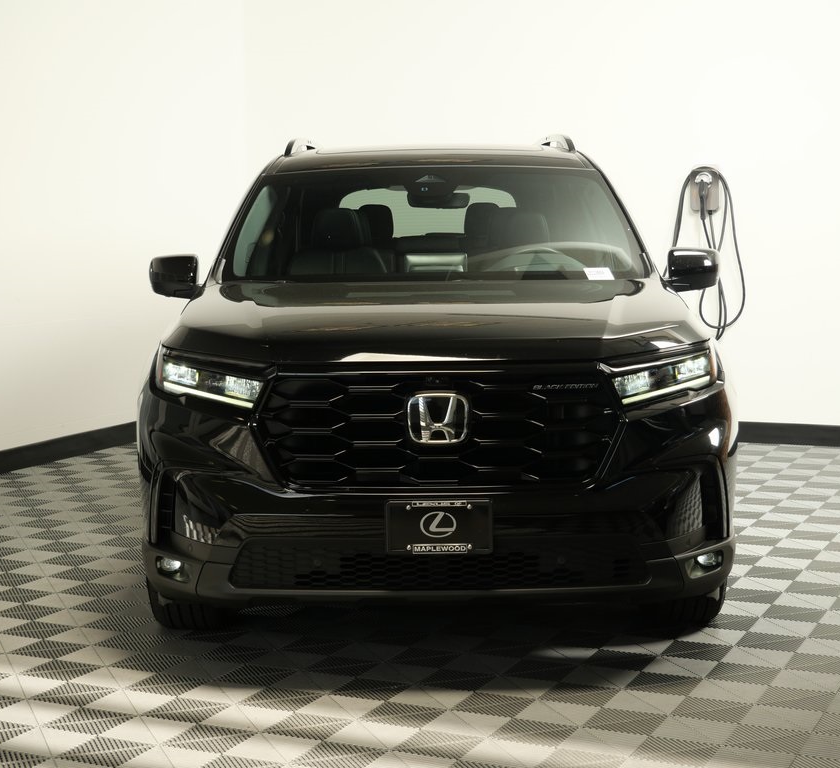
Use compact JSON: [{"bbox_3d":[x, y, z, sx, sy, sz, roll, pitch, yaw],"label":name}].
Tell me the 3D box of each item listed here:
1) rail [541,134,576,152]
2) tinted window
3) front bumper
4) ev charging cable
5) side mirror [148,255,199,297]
[{"bbox_3d":[0.628,-1.136,6.650,0.085,0.100,1.750,-1,6,0],"label":"rail"},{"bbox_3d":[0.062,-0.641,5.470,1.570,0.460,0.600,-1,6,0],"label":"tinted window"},{"bbox_3d":[0.056,0.303,4.320,1.970,0.690,0.580,-1,6,0],"label":"front bumper"},{"bbox_3d":[1.823,-0.825,8.600,0.450,1.100,0.190,2,7,23],"label":"ev charging cable"},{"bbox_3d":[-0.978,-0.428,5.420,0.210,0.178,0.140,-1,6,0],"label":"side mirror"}]

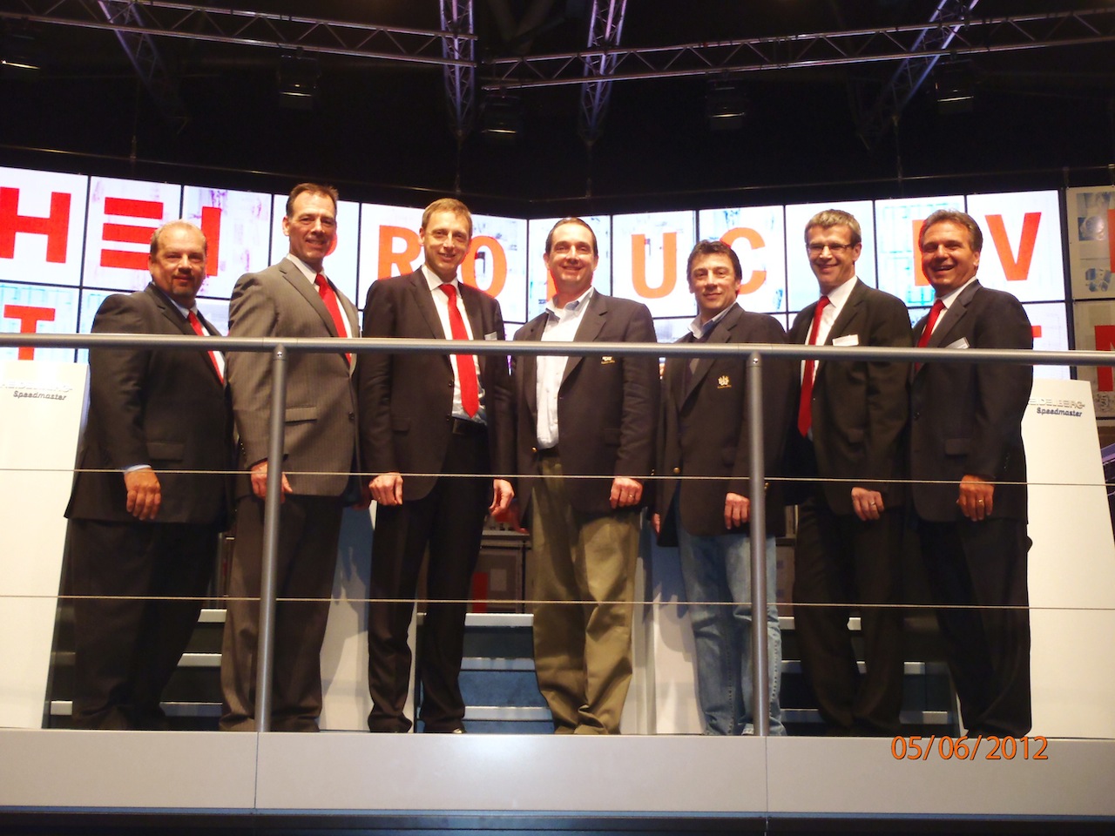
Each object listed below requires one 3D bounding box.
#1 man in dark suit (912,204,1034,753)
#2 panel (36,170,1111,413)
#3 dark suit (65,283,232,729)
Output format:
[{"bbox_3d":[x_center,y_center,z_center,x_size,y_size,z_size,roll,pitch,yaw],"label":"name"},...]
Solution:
[{"bbox_3d":[1.377,0.170,4.595,0.360,1.805,0.530,7,-12,-32],"label":"man in dark suit"},{"bbox_3d":[-0.264,-0.967,12.025,9.000,1.970,1.150,1,-10,-2],"label":"panel"},{"bbox_3d":[-1.319,0.264,4.478,0.420,1.452,0.600,-8,-14,39],"label":"dark suit"}]

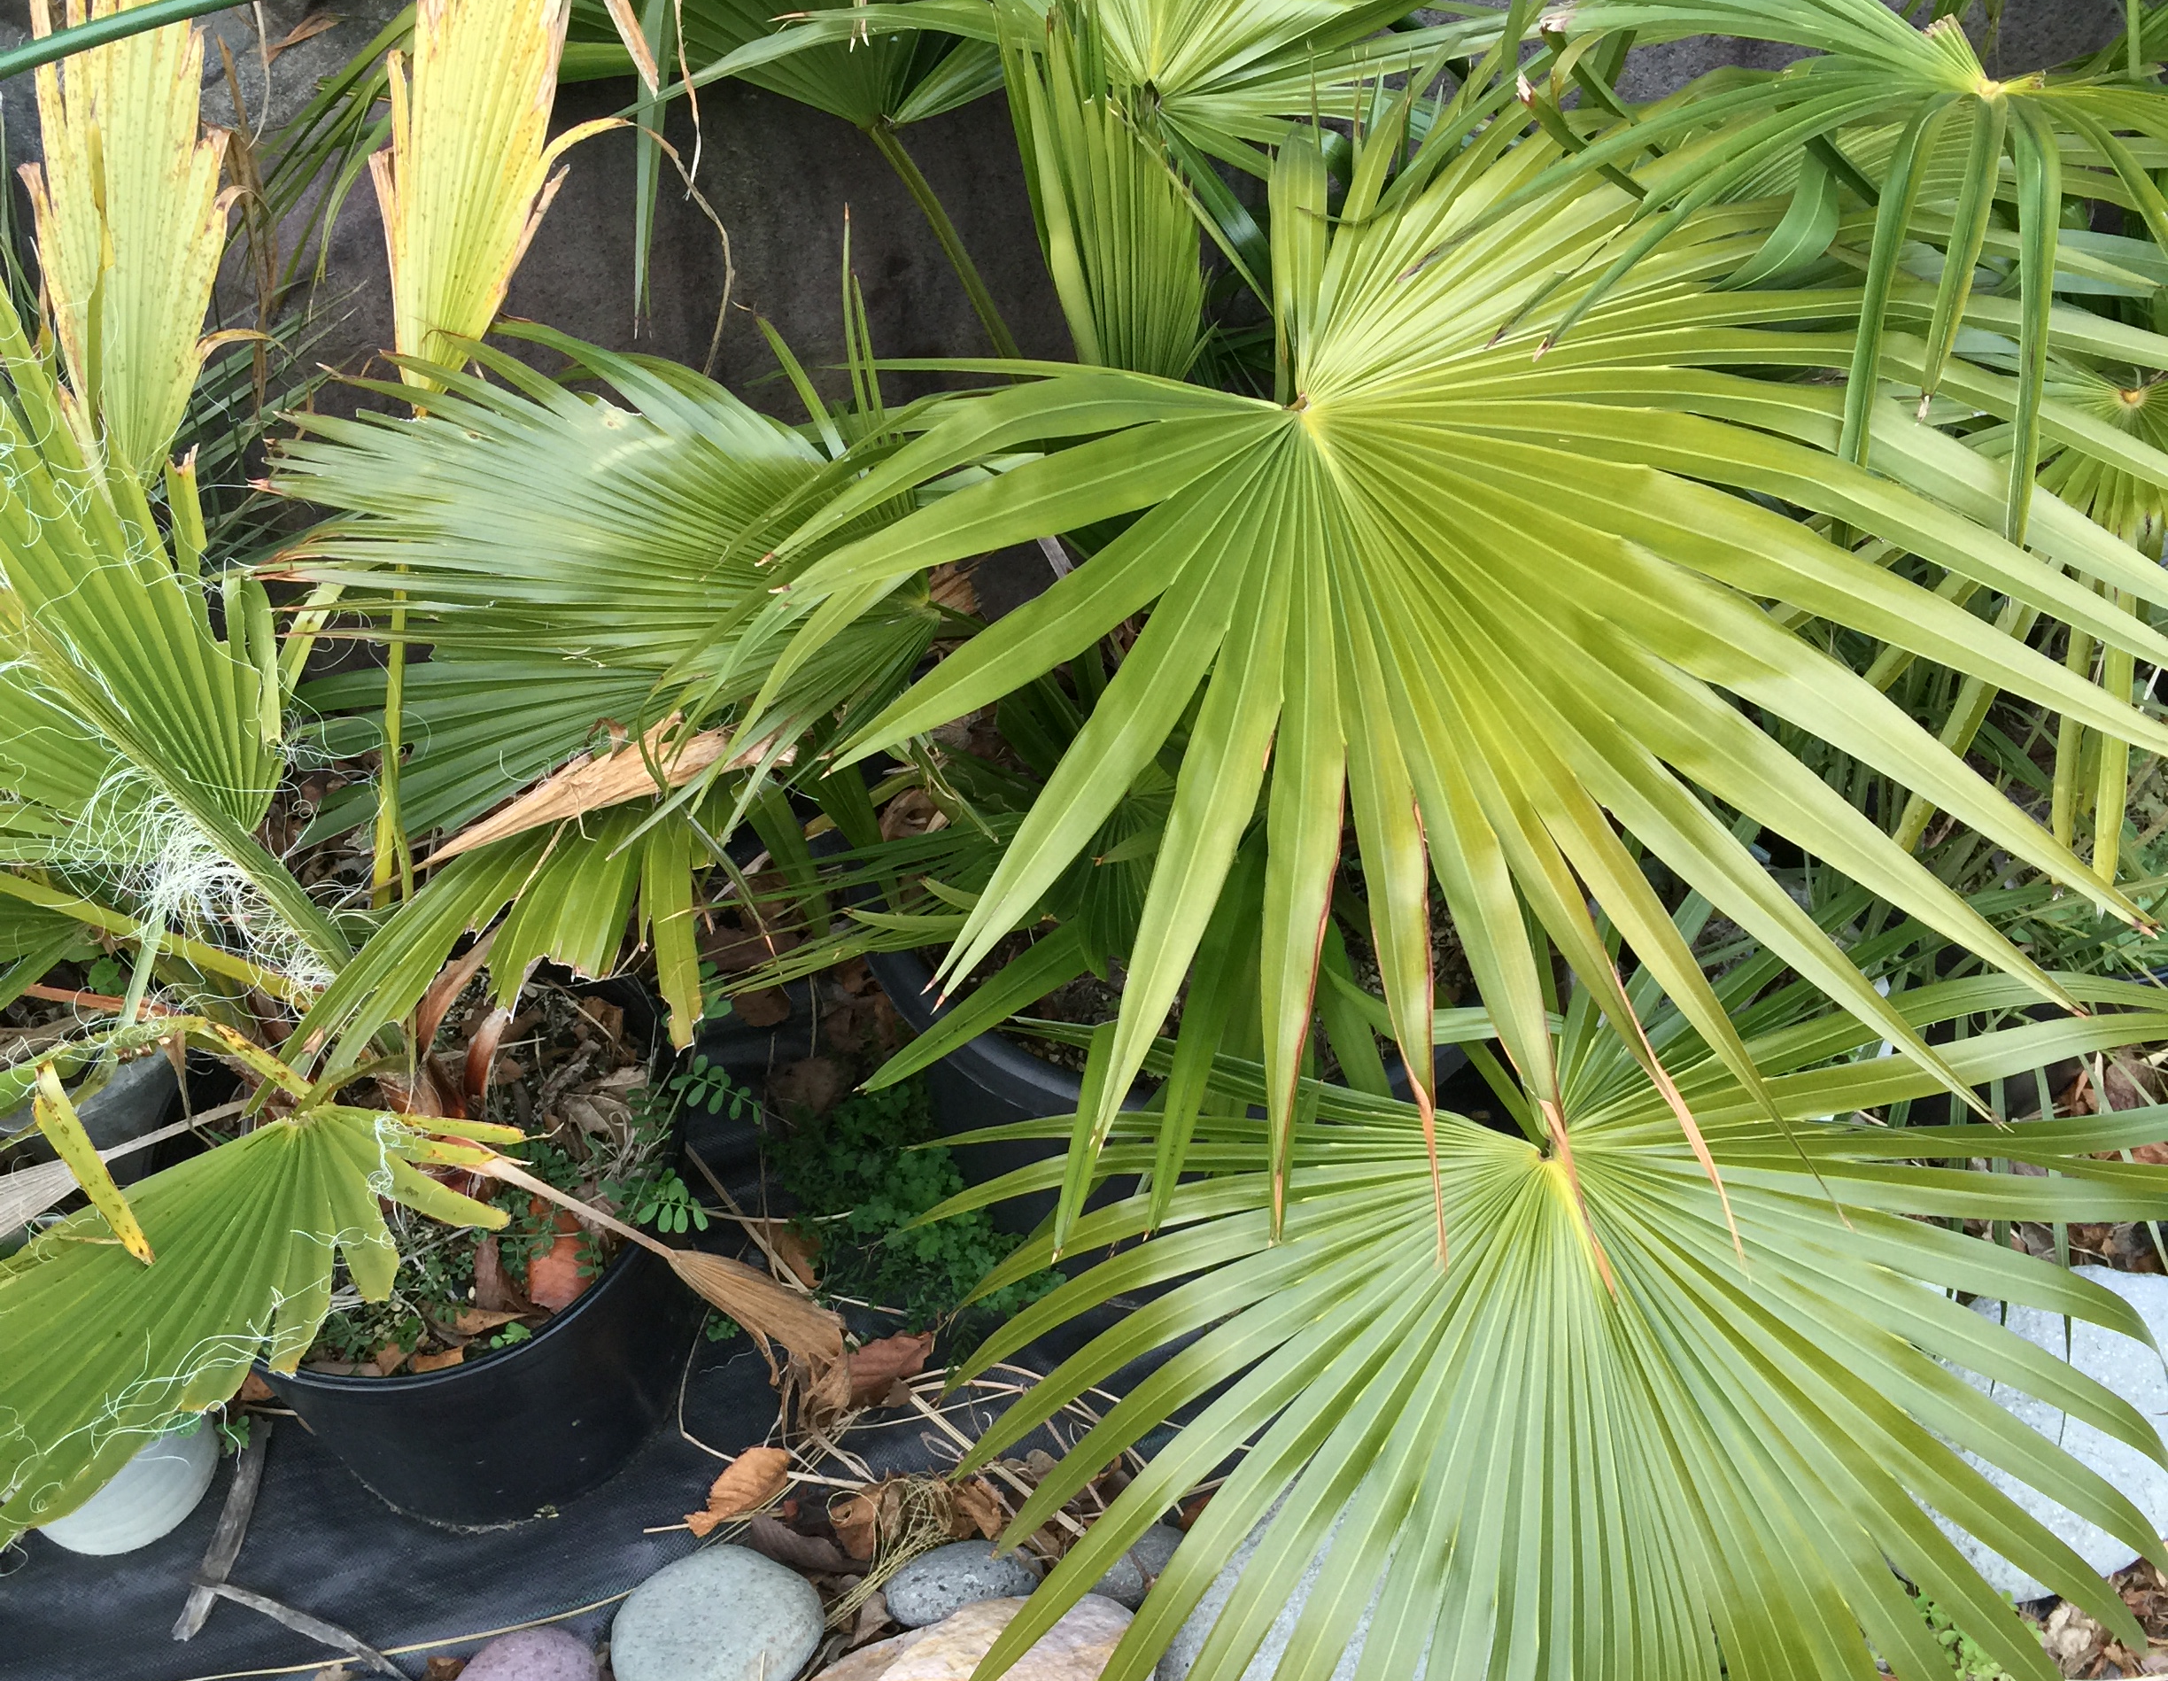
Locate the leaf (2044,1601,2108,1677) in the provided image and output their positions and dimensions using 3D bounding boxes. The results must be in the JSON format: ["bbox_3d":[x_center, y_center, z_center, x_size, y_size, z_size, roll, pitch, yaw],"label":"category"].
[{"bbox_3d":[0.558,0.449,1.366,0.032,0.022,0.042,38,61,24],"label":"leaf"}]

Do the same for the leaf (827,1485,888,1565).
[{"bbox_3d":[-0.130,0.388,1.363,0.036,0.035,0.039,-27,58,-19],"label":"leaf"}]

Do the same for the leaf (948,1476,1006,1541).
[{"bbox_3d":[-0.060,0.372,1.351,0.037,0.030,0.037,0,54,0],"label":"leaf"}]

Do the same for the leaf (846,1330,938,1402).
[{"bbox_3d":[-0.113,0.306,1.406,0.058,0.030,0.045,-21,56,-15],"label":"leaf"}]

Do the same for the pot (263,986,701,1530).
[{"bbox_3d":[-0.351,0.235,1.367,0.280,0.261,0.280,0,53,-1],"label":"pot"}]

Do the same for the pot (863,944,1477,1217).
[{"bbox_3d":[0.067,0.063,1.414,0.399,0.304,0.399,0,54,0],"label":"pot"}]

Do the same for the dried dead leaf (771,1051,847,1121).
[{"bbox_3d":[-0.173,0.155,1.528,0.046,0.020,0.050,0,54,0],"label":"dried dead leaf"}]

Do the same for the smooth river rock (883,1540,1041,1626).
[{"bbox_3d":[-0.066,0.407,1.332,0.081,0.038,0.048,-15,55,-11],"label":"smooth river rock"}]

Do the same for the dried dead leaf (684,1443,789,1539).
[{"bbox_3d":[-0.198,0.372,1.385,0.073,0.022,0.035,-34,61,-23],"label":"dried dead leaf"}]

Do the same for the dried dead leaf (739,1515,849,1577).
[{"bbox_3d":[-0.155,0.398,1.363,0.075,0.028,0.034,19,56,13],"label":"dried dead leaf"}]

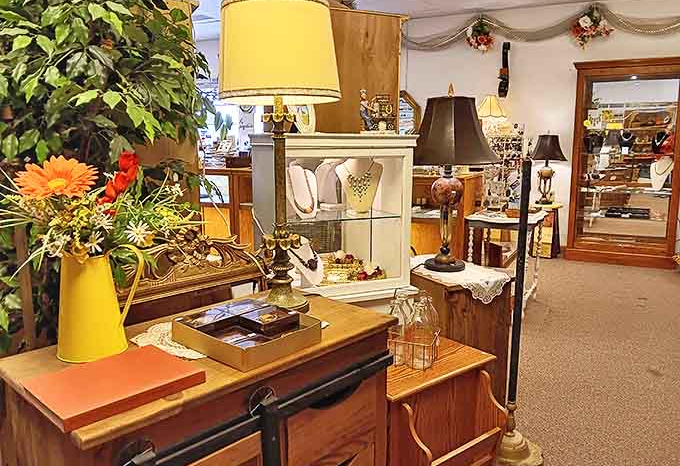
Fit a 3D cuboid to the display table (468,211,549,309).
[{"bbox_3d":[1.450,0.220,4.432,0.580,0.680,0.600,5,11,28],"label":"display table"}]

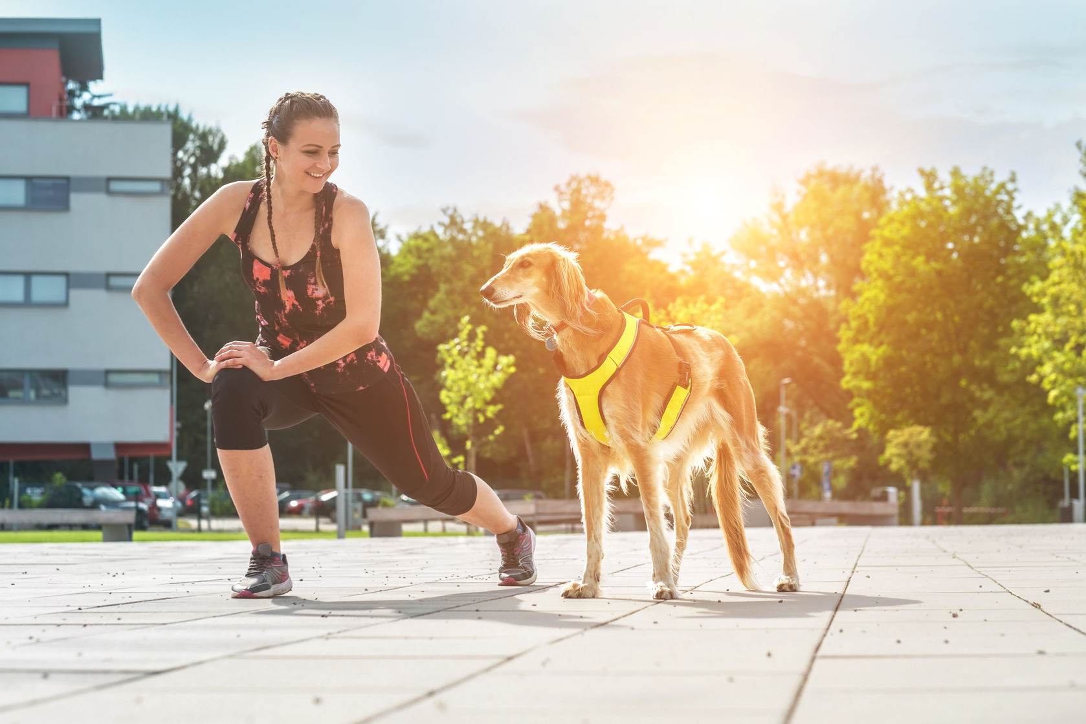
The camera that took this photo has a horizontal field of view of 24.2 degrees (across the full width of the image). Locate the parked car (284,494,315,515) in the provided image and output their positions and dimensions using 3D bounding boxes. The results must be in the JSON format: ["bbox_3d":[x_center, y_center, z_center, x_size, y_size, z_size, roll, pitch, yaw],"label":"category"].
[{"bbox_3d":[-10.049,6.596,117.000,4.150,1.450,1.740,1,-3,-16],"label":"parked car"}]

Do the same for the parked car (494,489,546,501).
[{"bbox_3d":[-1.598,6.522,115.000,4.350,1.500,1.780,0,-3,-12],"label":"parked car"}]

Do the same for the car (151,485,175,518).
[{"bbox_3d":[-14.915,5.525,98.000,1.760,1.460,4.200,1,-3,-14],"label":"car"}]

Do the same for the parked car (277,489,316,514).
[{"bbox_3d":[-11.608,6.830,121.000,4.250,1.460,1.750,1,-3,-14],"label":"parked car"}]

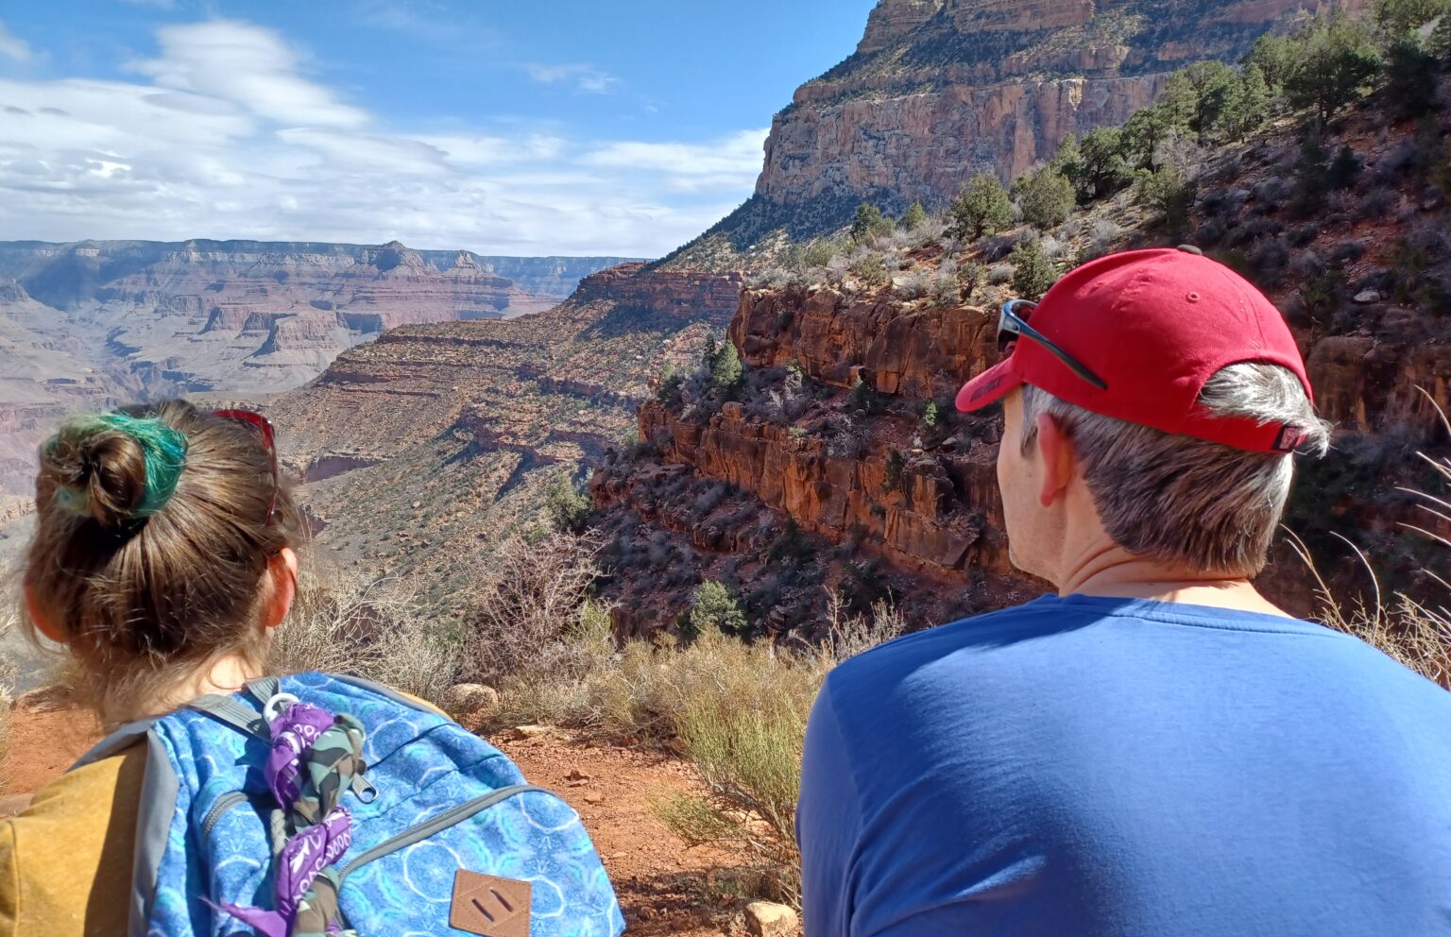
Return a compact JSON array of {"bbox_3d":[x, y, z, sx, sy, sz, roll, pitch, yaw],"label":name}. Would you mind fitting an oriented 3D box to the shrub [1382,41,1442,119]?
[{"bbox_3d":[25.550,-14.490,39.000,1.910,2.920,1.850,5,9,32],"label":"shrub"}]

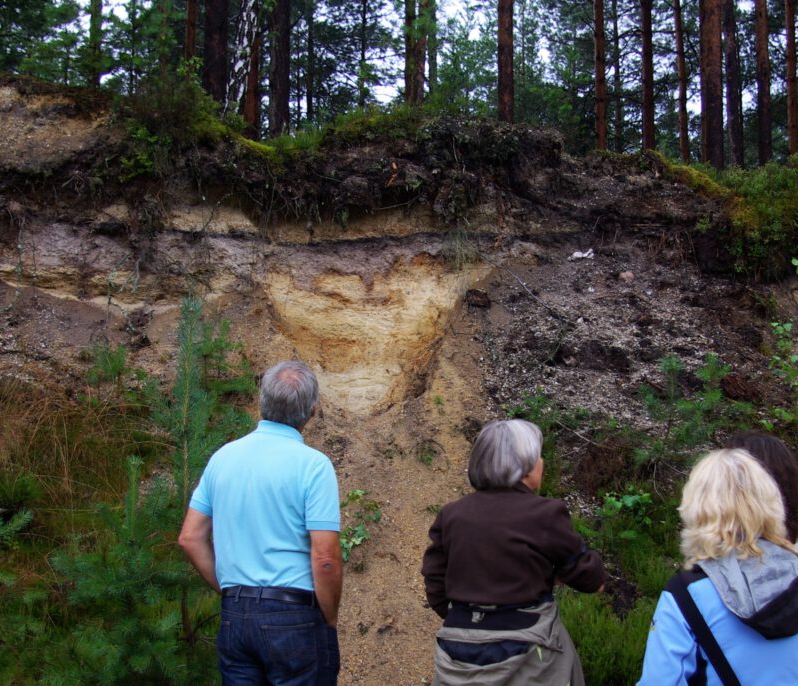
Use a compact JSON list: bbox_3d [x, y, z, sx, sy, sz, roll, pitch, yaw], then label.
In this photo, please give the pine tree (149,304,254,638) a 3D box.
[{"bbox_3d":[-1.020,0.660,5.000,0.540,1.780,0.540,0,-2,0],"label":"pine tree"}]

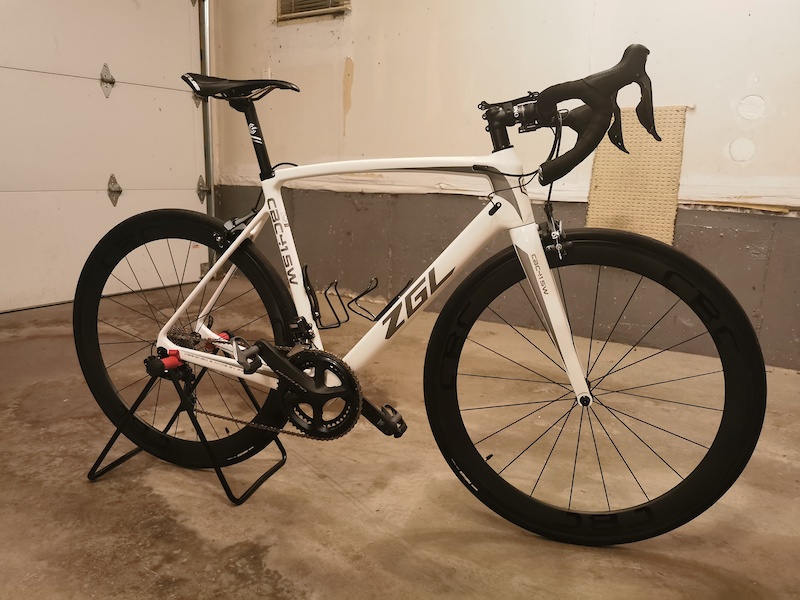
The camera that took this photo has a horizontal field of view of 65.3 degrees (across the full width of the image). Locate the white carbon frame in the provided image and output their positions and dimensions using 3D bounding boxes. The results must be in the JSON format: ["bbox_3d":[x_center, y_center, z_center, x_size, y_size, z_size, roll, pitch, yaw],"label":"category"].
[{"bbox_3d":[-0.086,-0.042,1.385,1.010,0.588,0.140,5,12,17],"label":"white carbon frame"}]

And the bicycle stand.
[{"bbox_3d":[-0.536,0.279,1.595,0.425,0.330,0.310,5,12,17],"label":"bicycle stand"}]

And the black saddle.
[{"bbox_3d":[-0.345,-0.473,1.388,0.272,0.065,0.138,5,12,17],"label":"black saddle"}]

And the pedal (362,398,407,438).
[{"bbox_3d":[-0.022,0.298,1.552,0.090,0.085,0.090,5,12,17],"label":"pedal"}]

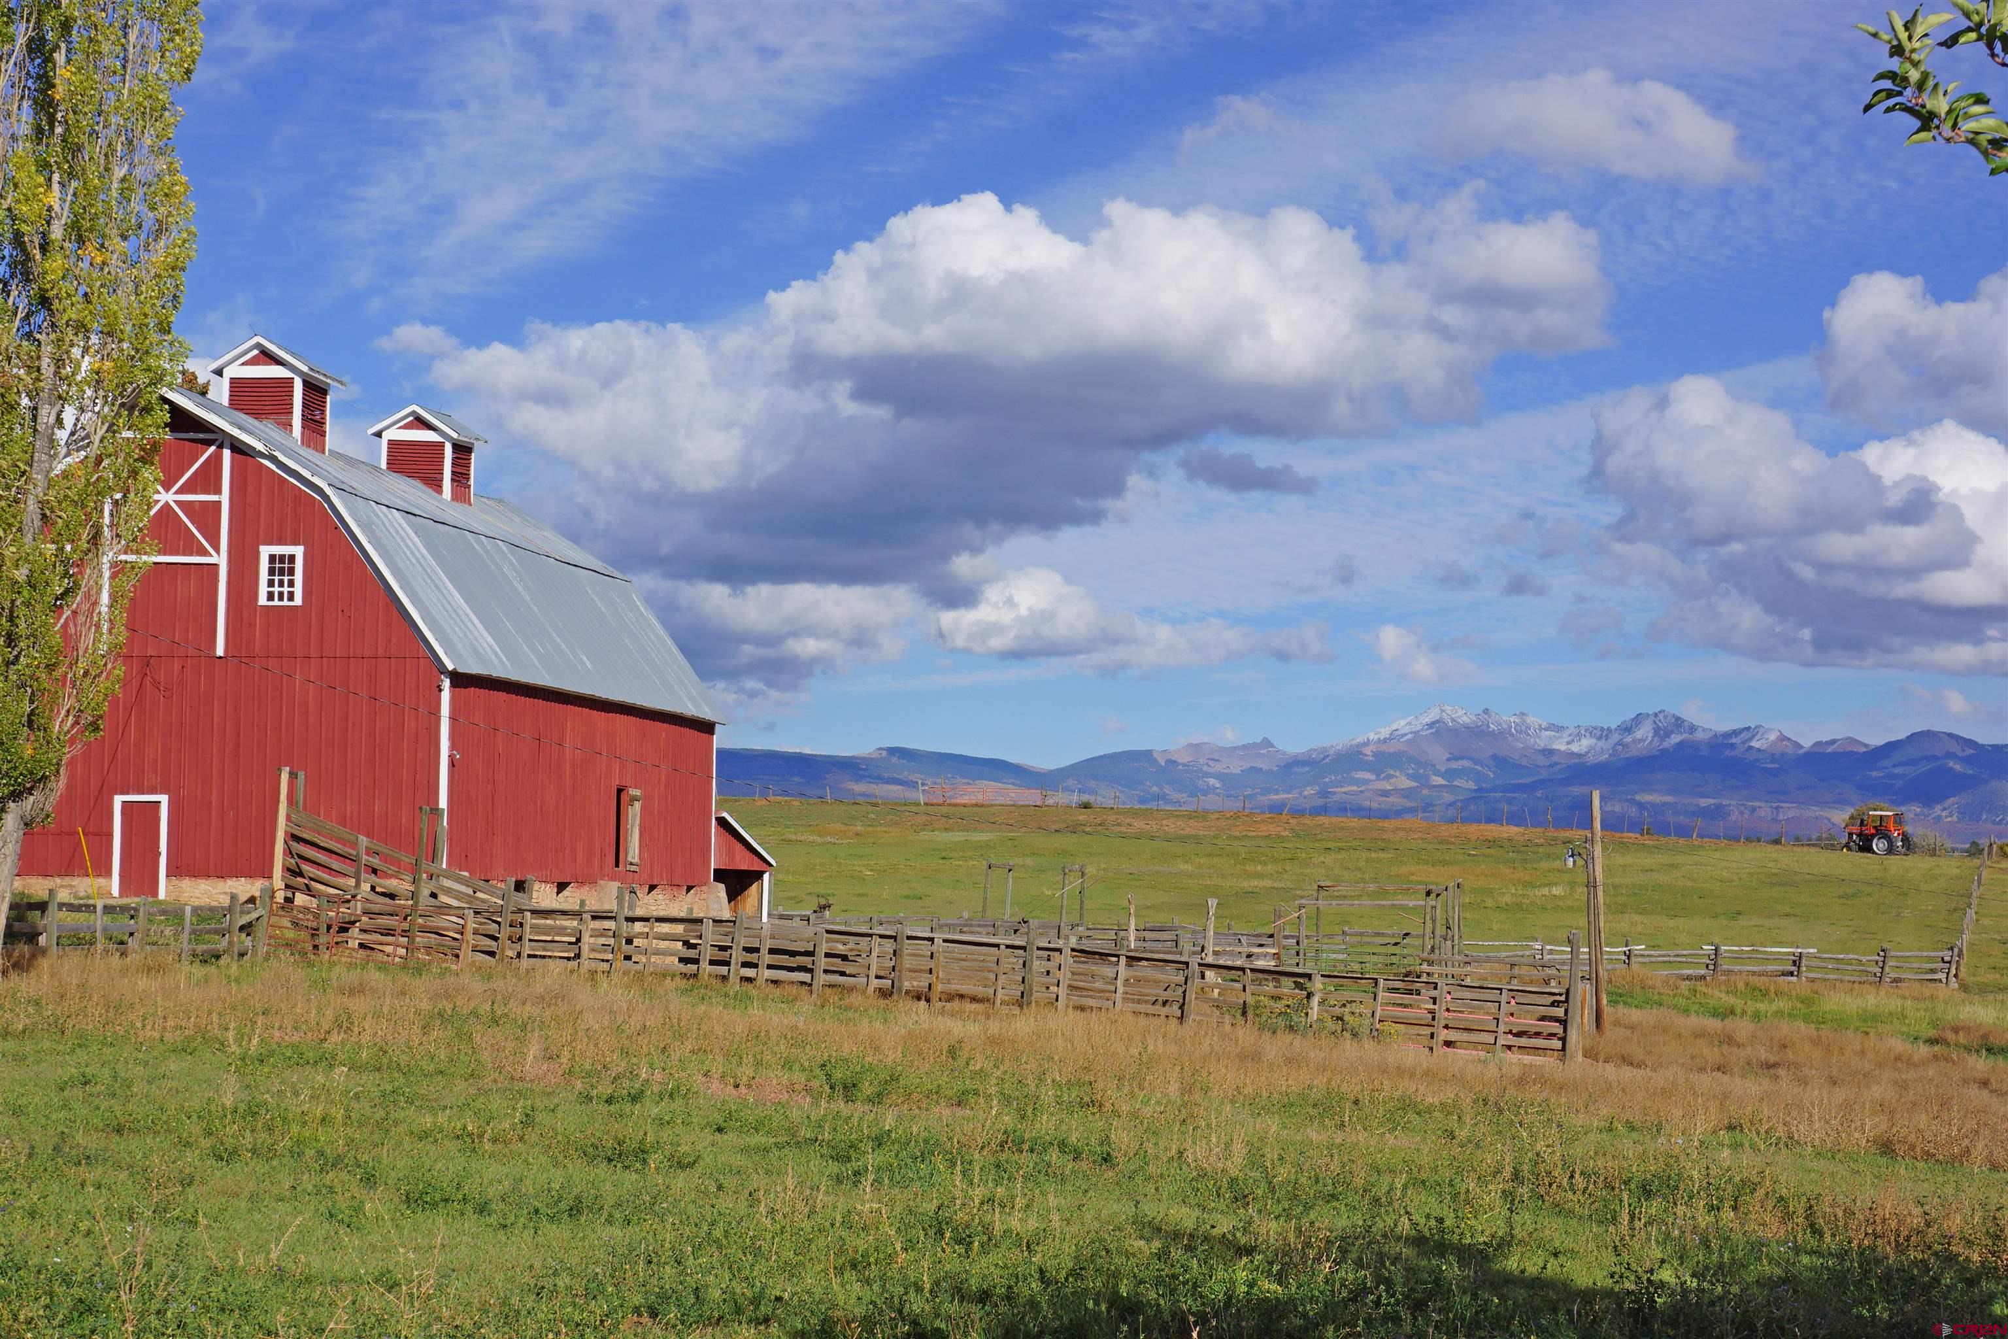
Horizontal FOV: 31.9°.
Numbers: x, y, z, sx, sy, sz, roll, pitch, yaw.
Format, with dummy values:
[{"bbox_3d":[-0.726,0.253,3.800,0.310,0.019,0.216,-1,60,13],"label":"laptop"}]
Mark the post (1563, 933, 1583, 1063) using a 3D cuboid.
[{"bbox_3d":[9.157,5.236,56.500,0.220,2.100,0.220,-1,-4,26],"label":"post"}]

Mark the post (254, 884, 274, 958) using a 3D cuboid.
[{"bbox_3d":[-14.315,4.860,68.000,0.200,1.530,0.200,4,-4,26],"label":"post"}]

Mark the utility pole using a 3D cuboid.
[{"bbox_3d":[10.731,4.396,63.500,0.320,4.500,0.270,-1,-4,0],"label":"utility pole"}]

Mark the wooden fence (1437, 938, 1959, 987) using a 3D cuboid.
[{"bbox_3d":[21.732,9.212,110.000,16.306,1.370,0.280,1,-4,0],"label":"wooden fence"}]

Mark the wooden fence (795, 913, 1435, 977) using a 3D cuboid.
[{"bbox_3d":[2.908,7.844,96.500,18.552,1.600,0.300,-1,-4,20],"label":"wooden fence"}]

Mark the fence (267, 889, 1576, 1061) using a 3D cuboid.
[{"bbox_3d":[-2.543,5.102,62.250,26.006,1.500,0.250,2,-3,26],"label":"fence"}]

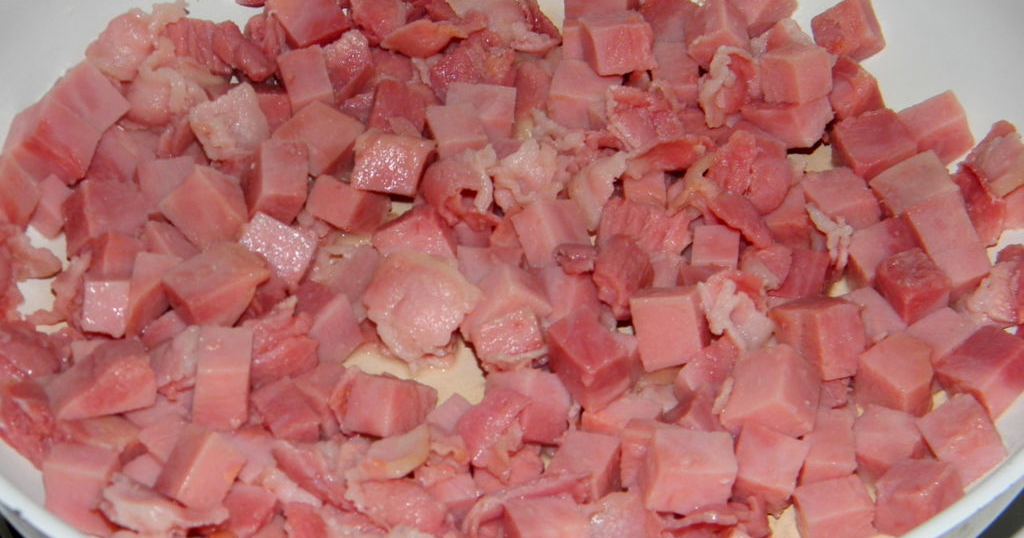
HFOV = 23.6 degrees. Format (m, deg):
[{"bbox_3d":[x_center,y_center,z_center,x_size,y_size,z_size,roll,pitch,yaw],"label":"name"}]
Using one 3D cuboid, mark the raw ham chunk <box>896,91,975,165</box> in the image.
[{"bbox_3d":[0.101,-0.033,0.585,0.014,0.011,0.010,-25,47,3],"label":"raw ham chunk"}]

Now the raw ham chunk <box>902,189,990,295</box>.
[{"bbox_3d":[0.095,-0.004,0.535,0.009,0.012,0.019,-23,72,-3],"label":"raw ham chunk"}]

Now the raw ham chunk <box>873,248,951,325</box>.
[{"bbox_3d":[0.088,0.004,0.543,0.010,0.008,0.013,-18,44,-15],"label":"raw ham chunk"}]

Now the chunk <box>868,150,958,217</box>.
[{"bbox_3d":[0.093,-0.015,0.558,0.016,0.013,0.015,-25,42,-3],"label":"chunk"}]

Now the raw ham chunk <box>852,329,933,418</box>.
[{"bbox_3d":[0.083,0.025,0.531,0.010,0.015,0.013,-28,55,-20],"label":"raw ham chunk"}]

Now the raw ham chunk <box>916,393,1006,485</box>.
[{"bbox_3d":[0.094,0.035,0.510,0.011,0.012,0.012,-33,50,2],"label":"raw ham chunk"}]

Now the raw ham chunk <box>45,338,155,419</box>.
[{"bbox_3d":[-0.089,0.024,0.530,0.021,0.010,0.009,-18,36,-20],"label":"raw ham chunk"}]

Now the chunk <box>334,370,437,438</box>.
[{"bbox_3d":[-0.027,0.029,0.527,0.013,0.011,0.018,10,7,27],"label":"chunk"}]

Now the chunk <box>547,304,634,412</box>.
[{"bbox_3d":[0.017,0.019,0.532,0.010,0.013,0.016,-30,54,-20],"label":"chunk"}]

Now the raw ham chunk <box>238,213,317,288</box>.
[{"bbox_3d":[-0.053,-0.004,0.555,0.015,0.012,0.010,25,64,4],"label":"raw ham chunk"}]

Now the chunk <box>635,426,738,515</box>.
[{"bbox_3d":[0.036,0.041,0.502,0.016,0.014,0.011,-1,52,-11],"label":"chunk"}]

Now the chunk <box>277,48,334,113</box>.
[{"bbox_3d":[-0.050,-0.045,0.600,0.011,0.014,0.012,-16,75,-6],"label":"chunk"}]

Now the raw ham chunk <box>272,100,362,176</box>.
[{"bbox_3d":[-0.046,-0.030,0.580,0.015,0.008,0.016,27,50,26],"label":"raw ham chunk"}]

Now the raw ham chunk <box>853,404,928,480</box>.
[{"bbox_3d":[0.078,0.037,0.511,0.013,0.010,0.013,3,28,3],"label":"raw ham chunk"}]

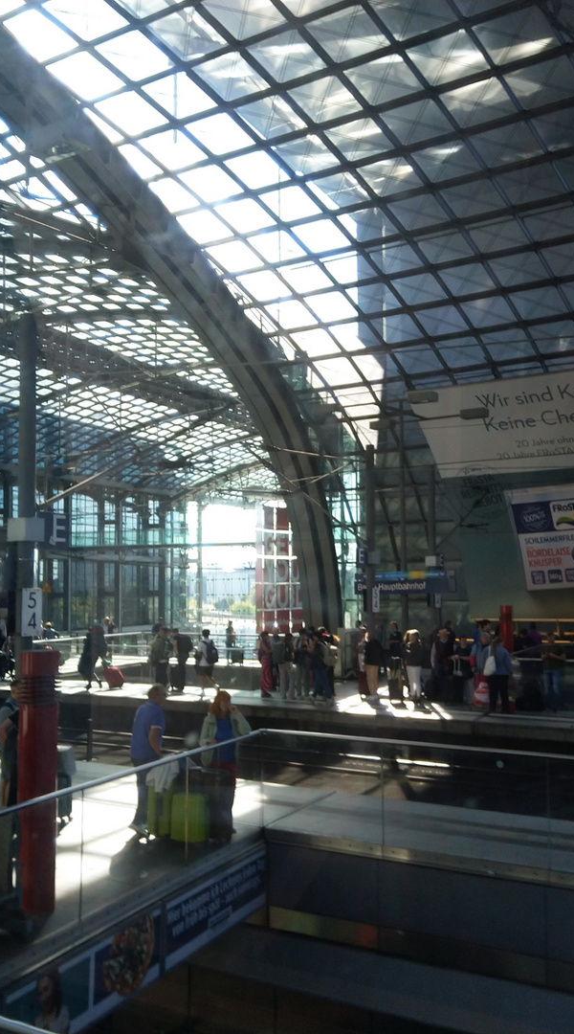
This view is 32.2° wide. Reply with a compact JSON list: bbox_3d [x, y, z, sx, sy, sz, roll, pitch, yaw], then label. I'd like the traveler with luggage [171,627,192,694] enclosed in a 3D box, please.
[{"bbox_3d":[-2.817,3.854,26.853,0.560,1.715,0.460,-1,-4,10],"label":"traveler with luggage"}]

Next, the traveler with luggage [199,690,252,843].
[{"bbox_3d":[-0.723,2.817,11.371,0.580,1.661,0.400,1,-4,-20],"label":"traveler with luggage"}]

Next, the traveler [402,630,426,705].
[{"bbox_3d":[3.106,3.643,24.435,0.500,1.726,0.380,1,-4,-22],"label":"traveler"}]

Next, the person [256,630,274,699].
[{"bbox_3d":[-0.584,3.759,25.546,0.420,1.695,0.420,0,-4,2],"label":"person"}]

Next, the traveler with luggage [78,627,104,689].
[{"bbox_3d":[-5.538,3.974,28.163,0.680,1.694,0.520,-2,-4,22],"label":"traveler with luggage"}]

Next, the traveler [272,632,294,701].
[{"bbox_3d":[-0.076,3.809,25.543,0.580,1.675,0.500,3,-6,-44],"label":"traveler"}]

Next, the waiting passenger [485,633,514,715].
[{"bbox_3d":[4.735,3.500,22.258,0.600,1.748,0.380,1,-4,-14],"label":"waiting passenger"}]

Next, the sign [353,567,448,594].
[{"bbox_3d":[3.243,1.874,28.453,2.904,0.652,0.200,-3,-5,31],"label":"sign"}]

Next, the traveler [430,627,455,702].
[{"bbox_3d":[3.841,3.634,24.582,0.580,1.755,0.400,0,-4,2],"label":"traveler"}]

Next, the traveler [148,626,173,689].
[{"bbox_3d":[-3.448,3.869,27.028,0.620,1.718,0.480,0,-4,-5],"label":"traveler"}]

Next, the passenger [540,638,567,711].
[{"bbox_3d":[6.016,3.511,22.557,0.580,1.748,0.400,-2,-4,17],"label":"passenger"}]

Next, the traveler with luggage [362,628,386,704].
[{"bbox_3d":[2.189,3.692,24.972,0.520,1.790,0.500,0,-4,-6],"label":"traveler with luggage"}]

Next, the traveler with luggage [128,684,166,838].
[{"bbox_3d":[-1.605,2.777,11.479,0.480,1.689,0.480,0,-4,-10],"label":"traveler with luggage"}]

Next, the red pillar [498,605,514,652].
[{"bbox_3d":[5.709,3.464,25.784,0.350,2.280,0.350,2,-5,-33],"label":"red pillar"}]

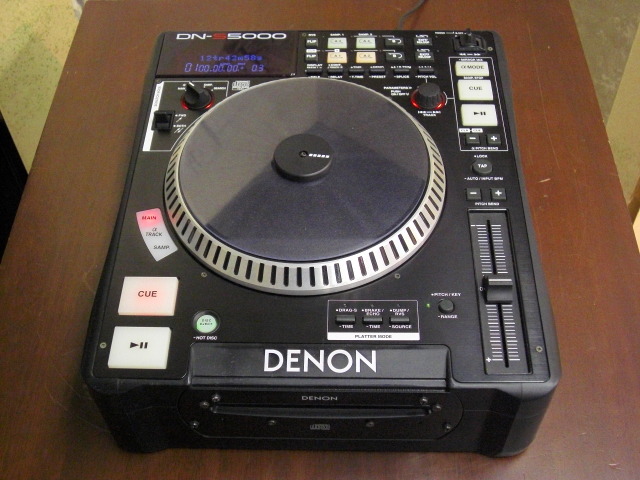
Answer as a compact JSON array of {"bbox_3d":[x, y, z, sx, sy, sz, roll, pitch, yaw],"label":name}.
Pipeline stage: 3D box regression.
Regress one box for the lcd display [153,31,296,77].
[{"bbox_3d":[-0.071,-0.144,0.652,0.107,0.007,0.051,0,52,1],"label":"lcd display"}]

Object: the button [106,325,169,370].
[{"bbox_3d":[-0.105,0.064,0.489,0.034,0.006,0.027,0,52,1],"label":"button"}]

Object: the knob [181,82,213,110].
[{"bbox_3d":[-0.090,-0.106,0.613,0.020,0.013,0.020,-29,57,-20],"label":"knob"}]

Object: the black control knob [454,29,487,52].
[{"bbox_3d":[0.118,-0.158,0.649,0.025,0.014,0.022,0,52,1],"label":"black control knob"}]

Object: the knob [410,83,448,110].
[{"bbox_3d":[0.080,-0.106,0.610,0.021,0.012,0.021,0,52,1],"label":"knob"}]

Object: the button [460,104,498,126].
[{"bbox_3d":[0.116,-0.089,0.602,0.025,0.006,0.021,0,52,1],"label":"button"}]

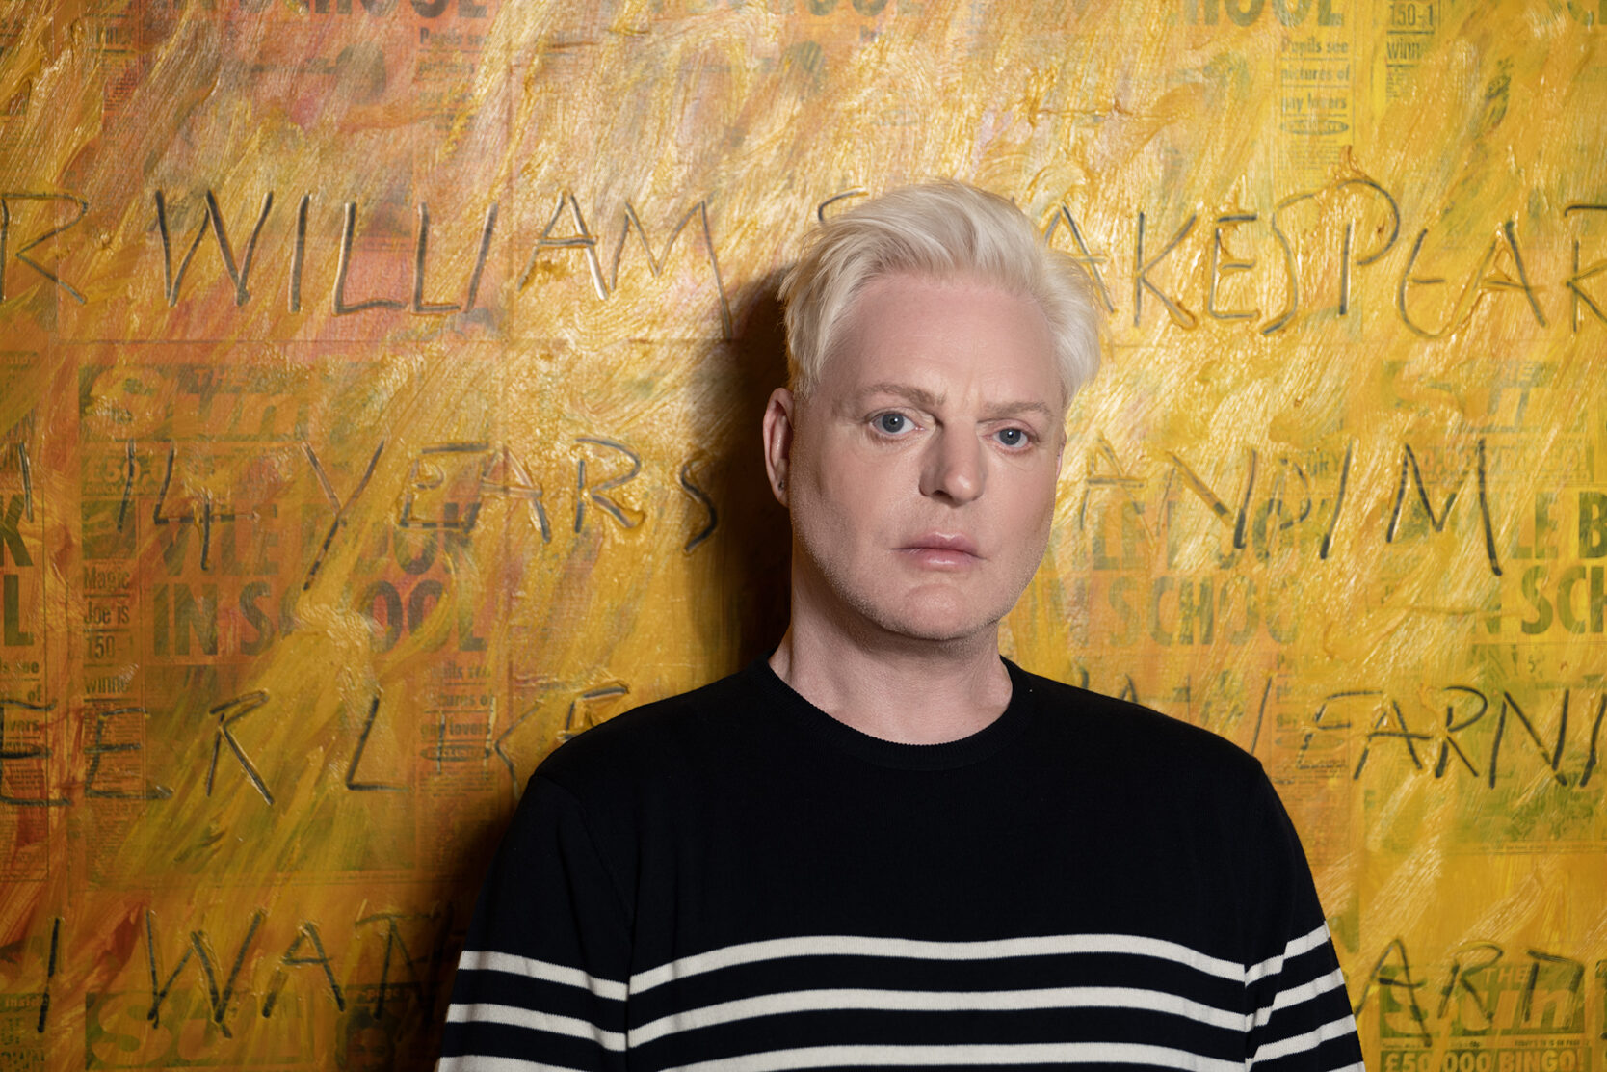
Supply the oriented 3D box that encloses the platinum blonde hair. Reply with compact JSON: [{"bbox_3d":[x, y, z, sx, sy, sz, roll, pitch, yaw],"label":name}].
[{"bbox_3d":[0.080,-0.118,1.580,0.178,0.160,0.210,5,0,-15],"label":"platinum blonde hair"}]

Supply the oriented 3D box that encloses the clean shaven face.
[{"bbox_3d":[0.068,-0.043,1.505,0.155,0.200,0.130,5,0,-15],"label":"clean shaven face"}]

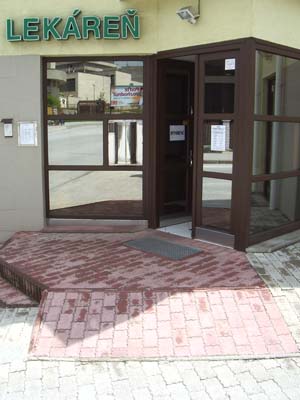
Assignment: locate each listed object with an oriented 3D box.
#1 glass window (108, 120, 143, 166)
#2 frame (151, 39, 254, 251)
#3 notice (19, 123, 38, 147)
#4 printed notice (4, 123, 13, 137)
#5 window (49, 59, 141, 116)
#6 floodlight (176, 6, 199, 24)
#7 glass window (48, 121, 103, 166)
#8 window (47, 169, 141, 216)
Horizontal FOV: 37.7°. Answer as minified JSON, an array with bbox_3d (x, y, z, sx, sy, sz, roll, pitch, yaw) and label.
[{"bbox_3d":[-0.332,-0.767,5.983,0.469,0.615,0.050,1,9,2],"label":"glass window"},{"bbox_3d":[0.606,-0.695,5.569,0.120,2.417,1.469,-9,13,-44],"label":"frame"},{"bbox_3d":[-1.628,-0.876,5.849,0.262,0.326,0.020,1,9,2],"label":"notice"},{"bbox_3d":[-1.891,-0.927,5.830,0.111,0.175,0.020,1,9,2],"label":"printed notice"},{"bbox_3d":[-0.742,-1.489,5.882,1.300,0.724,0.050,1,9,2],"label":"window"},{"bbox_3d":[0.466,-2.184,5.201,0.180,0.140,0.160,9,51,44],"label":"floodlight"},{"bbox_3d":[-1.020,-0.770,6.006,0.757,0.611,0.050,1,9,2],"label":"glass window"},{"bbox_3d":[-0.757,-0.084,6.107,1.312,0.654,0.050,1,9,2],"label":"window"}]

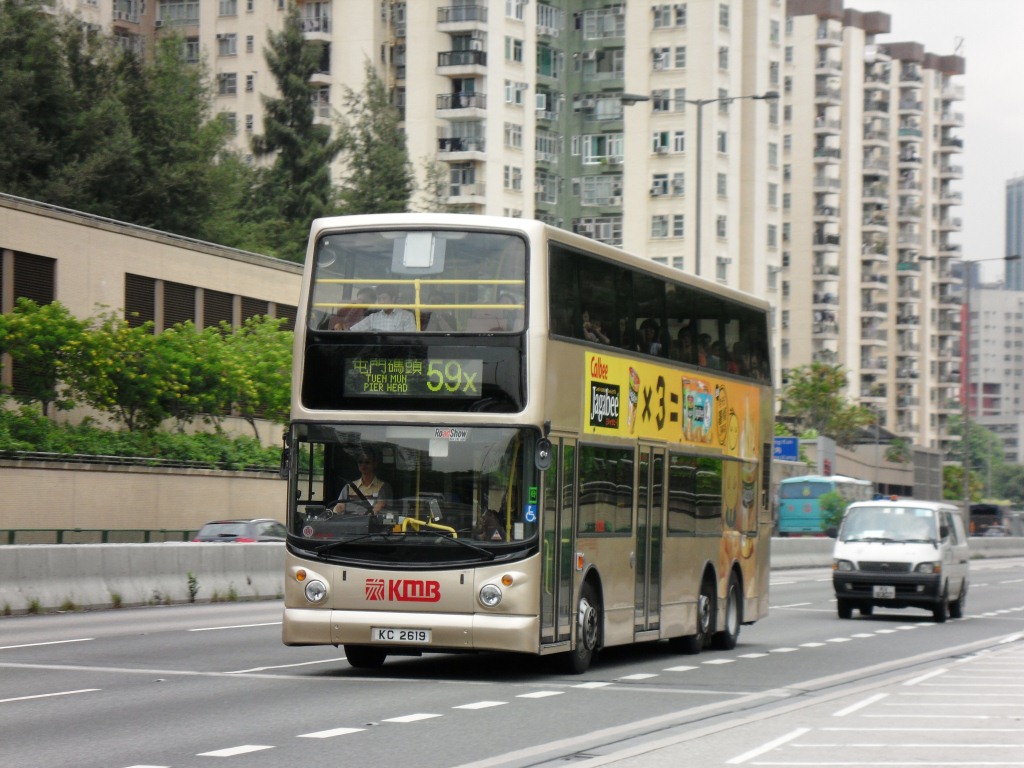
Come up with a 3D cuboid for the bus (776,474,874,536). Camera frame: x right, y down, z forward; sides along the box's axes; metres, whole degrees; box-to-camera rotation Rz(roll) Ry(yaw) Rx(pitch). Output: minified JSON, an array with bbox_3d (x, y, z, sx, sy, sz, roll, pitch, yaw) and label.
[{"bbox_3d":[14.386,6.235,161.544,2.500,3.600,11.500,0,-2,14],"label":"bus"}]

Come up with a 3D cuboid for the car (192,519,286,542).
[{"bbox_3d":[-6.863,4.316,93.226,1.740,1.460,4.250,1,-2,15],"label":"car"}]

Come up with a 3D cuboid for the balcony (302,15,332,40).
[{"bbox_3d":[-13.180,-22.893,230.268,2.700,1.500,1.450,-1,-3,28],"label":"balcony"}]

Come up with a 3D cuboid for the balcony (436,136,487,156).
[{"bbox_3d":[-3.101,-14.571,222.298,2.840,1.500,1.360,0,-2,30],"label":"balcony"}]

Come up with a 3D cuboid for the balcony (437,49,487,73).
[{"bbox_3d":[-3.184,-20.337,226.292,2.800,1.450,1.450,-1,-3,28],"label":"balcony"}]

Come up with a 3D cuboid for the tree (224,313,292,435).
[{"bbox_3d":[-8.216,-0.114,115.500,2.900,4.100,2.900,1,-2,0],"label":"tree"}]

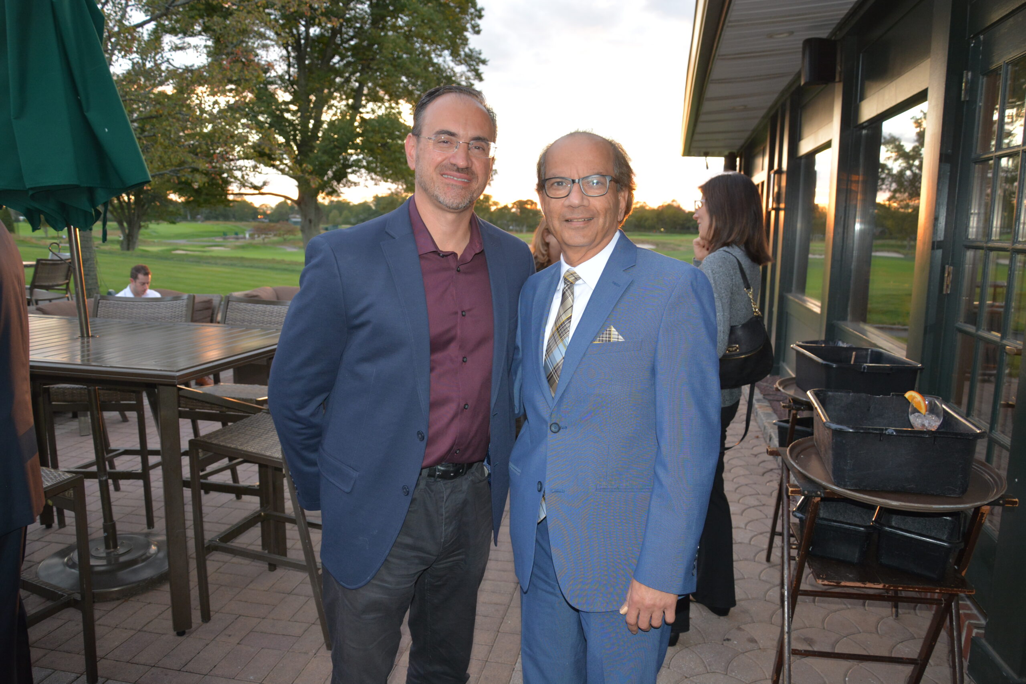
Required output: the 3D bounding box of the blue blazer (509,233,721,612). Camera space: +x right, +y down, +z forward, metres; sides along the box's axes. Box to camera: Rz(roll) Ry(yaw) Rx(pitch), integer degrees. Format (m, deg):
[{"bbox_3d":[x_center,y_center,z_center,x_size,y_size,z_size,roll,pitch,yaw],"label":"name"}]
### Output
[{"bbox_3d":[0.204,0.149,1.587,0.490,0.740,0.290,6,10,37],"label":"blue blazer"}]

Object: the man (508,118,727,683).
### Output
[{"bbox_3d":[0.197,0.427,1.646,0.520,1.710,0.340,6,10,31],"label":"man"}]

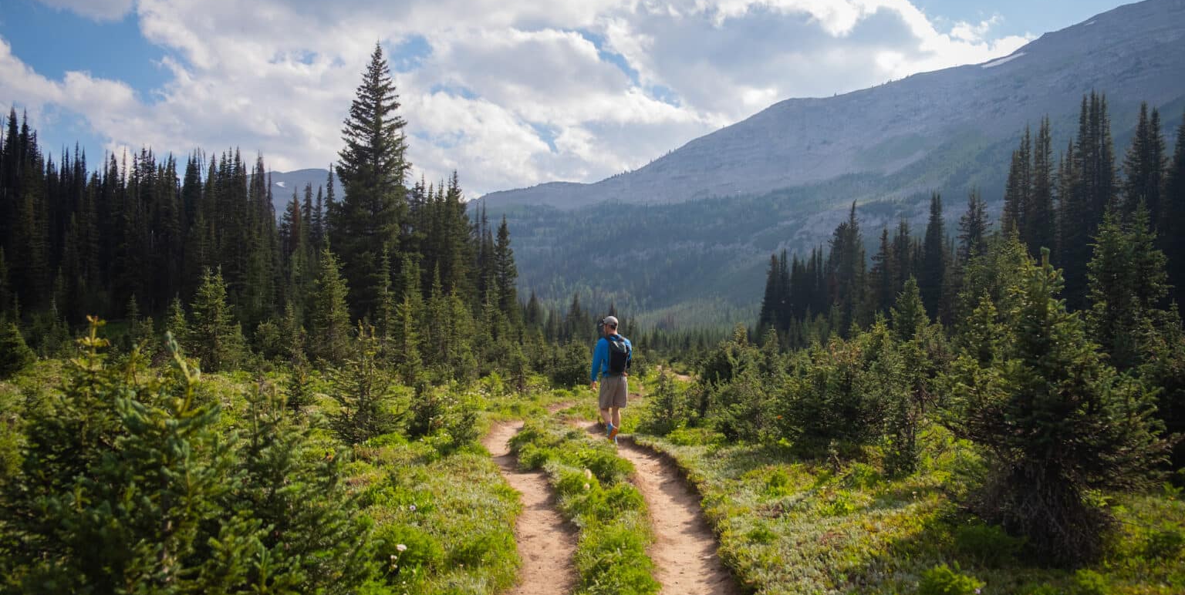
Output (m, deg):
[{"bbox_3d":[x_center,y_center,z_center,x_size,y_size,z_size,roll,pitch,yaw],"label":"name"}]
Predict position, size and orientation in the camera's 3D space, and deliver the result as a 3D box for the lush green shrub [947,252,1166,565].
[{"bbox_3d":[3.174,0.753,6.300,1.506,2.127,1.400,0,-1,0],"label":"lush green shrub"}]

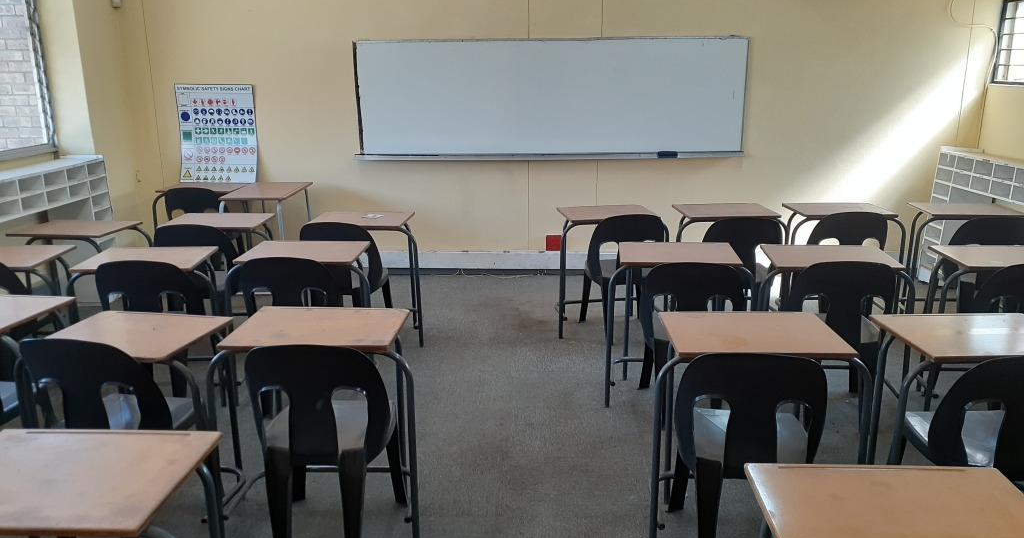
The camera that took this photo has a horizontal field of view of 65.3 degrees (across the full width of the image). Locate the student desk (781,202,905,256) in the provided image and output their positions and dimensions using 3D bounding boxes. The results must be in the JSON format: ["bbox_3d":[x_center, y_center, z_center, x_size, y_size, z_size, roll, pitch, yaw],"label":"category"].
[{"bbox_3d":[2.058,-0.017,5.116,0.685,0.737,0.439,0,14,1],"label":"student desk"}]

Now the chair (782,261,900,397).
[{"bbox_3d":[1.527,0.306,3.812,0.478,0.792,0.506,1,14,6],"label":"chair"}]

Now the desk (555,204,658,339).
[{"bbox_3d":[0.599,0.007,5.059,0.685,0.737,0.439,-2,14,-8],"label":"desk"}]

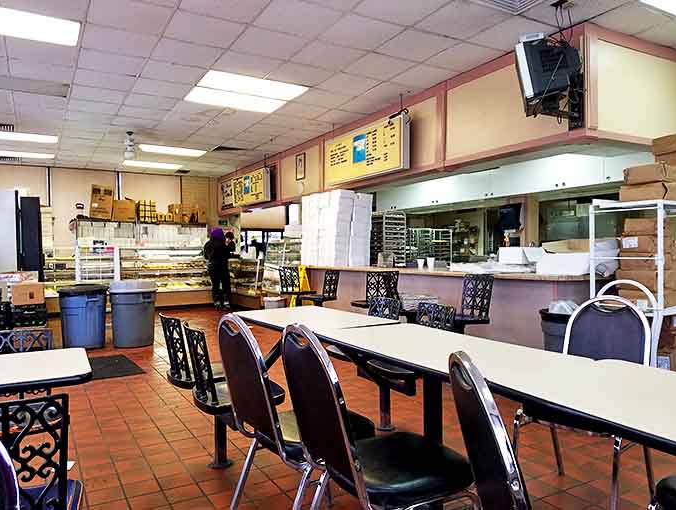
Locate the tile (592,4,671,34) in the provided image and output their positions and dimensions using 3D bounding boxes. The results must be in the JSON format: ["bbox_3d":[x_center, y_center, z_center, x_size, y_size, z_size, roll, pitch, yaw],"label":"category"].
[{"bbox_3d":[2.490,-1.994,4.308,0.610,0.022,0.384,-1,1,-30],"label":"tile"}]

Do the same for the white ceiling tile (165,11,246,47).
[{"bbox_3d":[-1.150,-1.955,4.436,0.605,0.020,0.605,-1,1,-30],"label":"white ceiling tile"}]

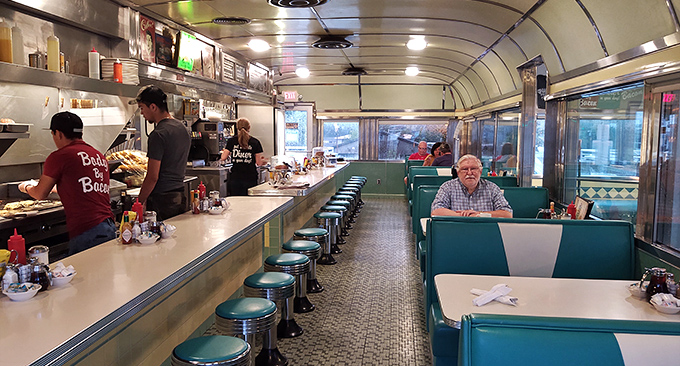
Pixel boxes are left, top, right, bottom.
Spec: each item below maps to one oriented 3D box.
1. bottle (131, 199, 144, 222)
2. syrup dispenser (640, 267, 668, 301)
[{"bbox_3d":[-1.258,0.196,3.294,0.070,0.200,0.070,1,6,6],"label":"bottle"},{"bbox_3d":[1.607,0.500,2.680,0.110,0.155,0.113,1,5,6],"label":"syrup dispenser"}]

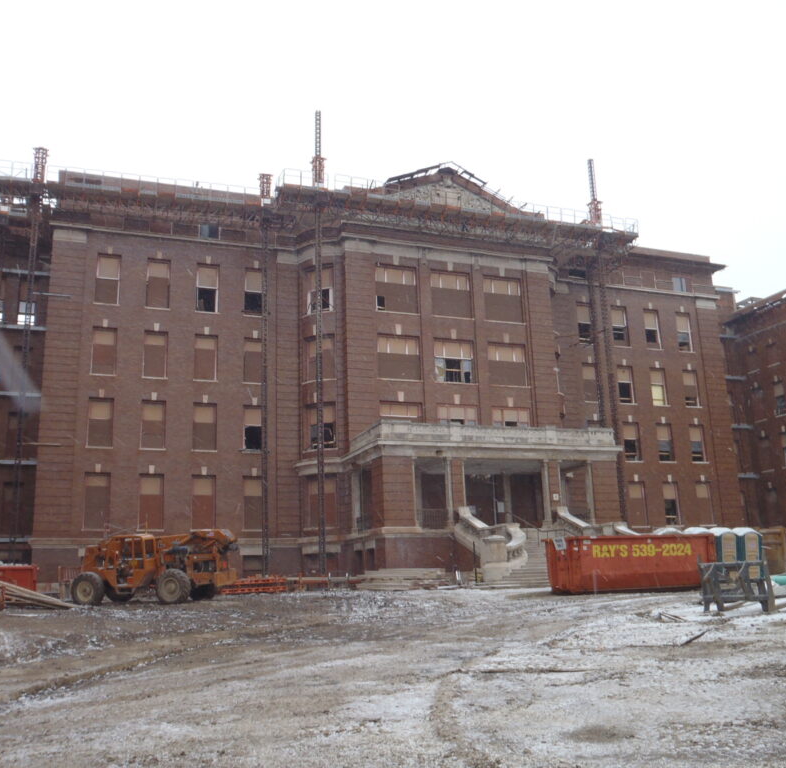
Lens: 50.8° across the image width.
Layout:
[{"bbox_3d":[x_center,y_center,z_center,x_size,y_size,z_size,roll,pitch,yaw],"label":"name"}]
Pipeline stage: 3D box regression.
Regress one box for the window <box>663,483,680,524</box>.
[{"bbox_3d":[17.577,7.591,52.280,1.126,2.726,0.170,3,-15,-20],"label":"window"}]

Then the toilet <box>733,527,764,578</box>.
[{"bbox_3d":[15.715,7.756,37.446,1.120,2.300,1.200,1,-14,-12],"label":"toilet"}]

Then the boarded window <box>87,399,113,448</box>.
[{"bbox_3d":[-14.935,2.043,42.336,1.211,2.562,0.160,3,-15,-20],"label":"boarded window"}]

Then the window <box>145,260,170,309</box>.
[{"bbox_3d":[-12.390,-5.278,43.935,1.126,2.714,0.170,3,-15,-20],"label":"window"}]

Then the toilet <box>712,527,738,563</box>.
[{"bbox_3d":[14.406,7.659,36.816,1.120,2.320,1.180,3,-14,-18],"label":"toilet"}]

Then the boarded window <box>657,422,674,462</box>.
[{"bbox_3d":[17.455,3.811,53.194,1.126,2.496,0.170,3,-15,-20],"label":"boarded window"}]

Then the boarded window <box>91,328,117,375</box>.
[{"bbox_3d":[-16.640,-1.841,47.803,1.396,2.855,0.200,3,-15,-21],"label":"boarded window"}]

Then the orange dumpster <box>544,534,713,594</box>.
[{"bbox_3d":[9.982,7.548,34.767,6.450,2.179,2.440,1,-14,-11],"label":"orange dumpster"}]

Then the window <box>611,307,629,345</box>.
[{"bbox_3d":[16.890,-4.213,61.528,1.396,3.150,0.200,3,-15,-21],"label":"window"}]

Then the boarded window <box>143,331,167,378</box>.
[{"bbox_3d":[-13.951,-1.686,48.815,1.396,2.855,0.200,3,-15,-21],"label":"boarded window"}]

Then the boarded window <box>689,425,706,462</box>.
[{"bbox_3d":[19.855,3.949,54.089,1.126,2.496,0.170,3,-15,-20],"label":"boarded window"}]

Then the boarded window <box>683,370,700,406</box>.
[{"bbox_3d":[19.740,0.399,54.947,1.126,2.483,0.170,3,-15,-20],"label":"boarded window"}]

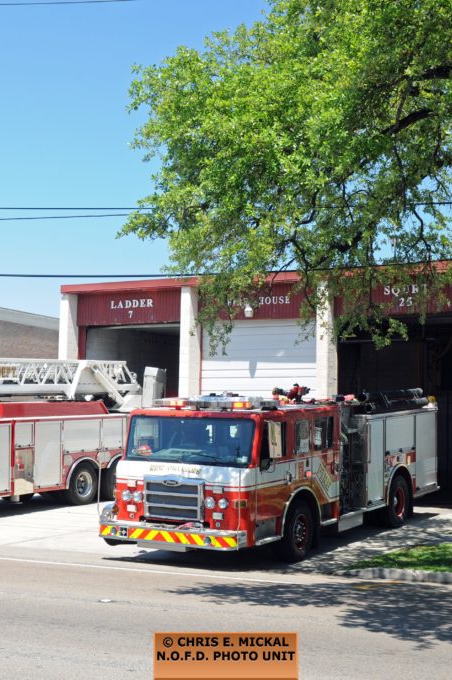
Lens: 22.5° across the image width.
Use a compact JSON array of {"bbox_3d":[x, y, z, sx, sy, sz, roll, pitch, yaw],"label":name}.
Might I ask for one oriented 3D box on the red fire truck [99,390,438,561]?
[{"bbox_3d":[1.309,2.313,21.514,2.598,2.850,8.830,0,-1,30],"label":"red fire truck"}]

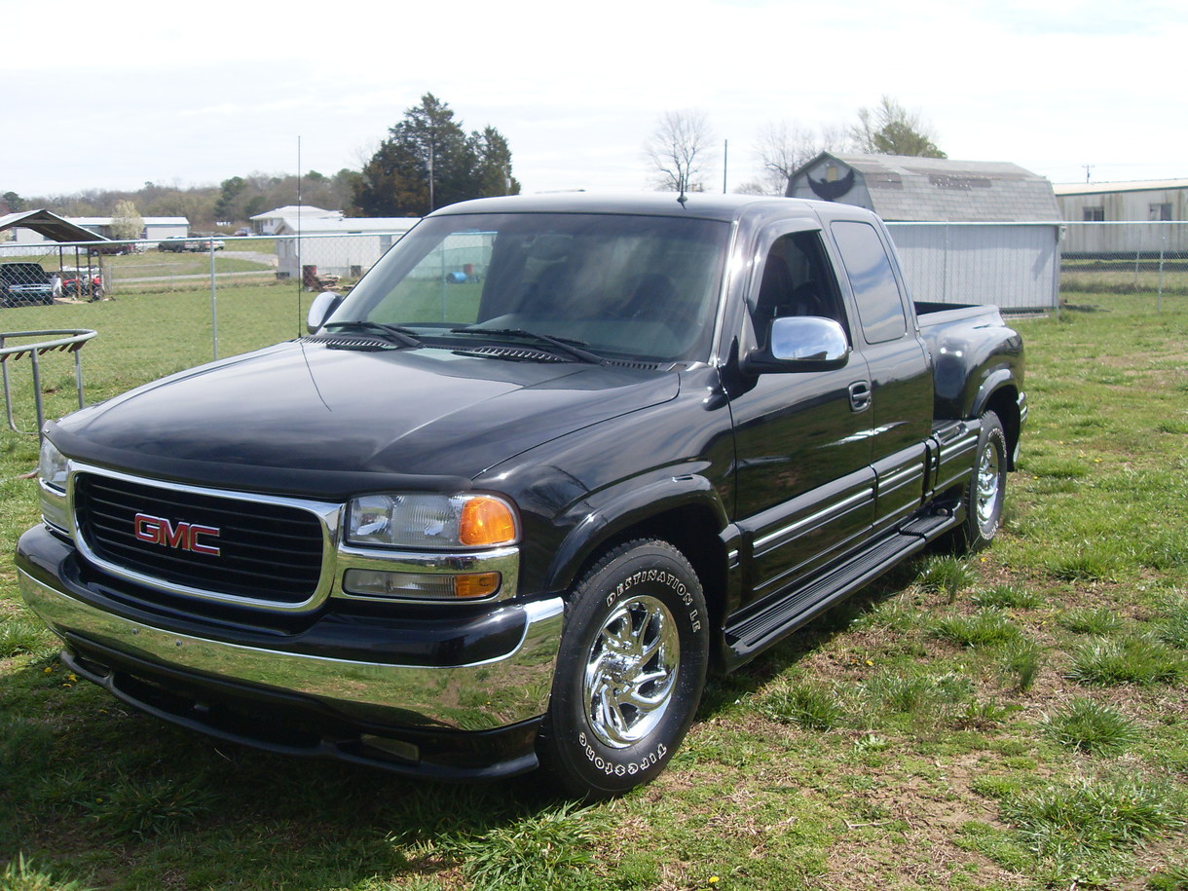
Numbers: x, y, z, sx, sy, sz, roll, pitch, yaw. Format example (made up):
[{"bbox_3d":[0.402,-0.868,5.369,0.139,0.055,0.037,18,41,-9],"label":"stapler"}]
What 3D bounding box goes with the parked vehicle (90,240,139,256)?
[{"bbox_3d":[-42.472,-17.564,112.000,4.800,1.500,1.800,-2,9,-11],"label":"parked vehicle"}]

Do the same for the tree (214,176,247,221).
[{"bbox_3d":[-62.845,-42.178,220.000,6.000,9.500,6.000,0,9,0],"label":"tree"}]

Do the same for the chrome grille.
[{"bbox_3d":[-1.086,0.237,3.393,1.030,0.300,0.110,7,11,32],"label":"chrome grille"}]

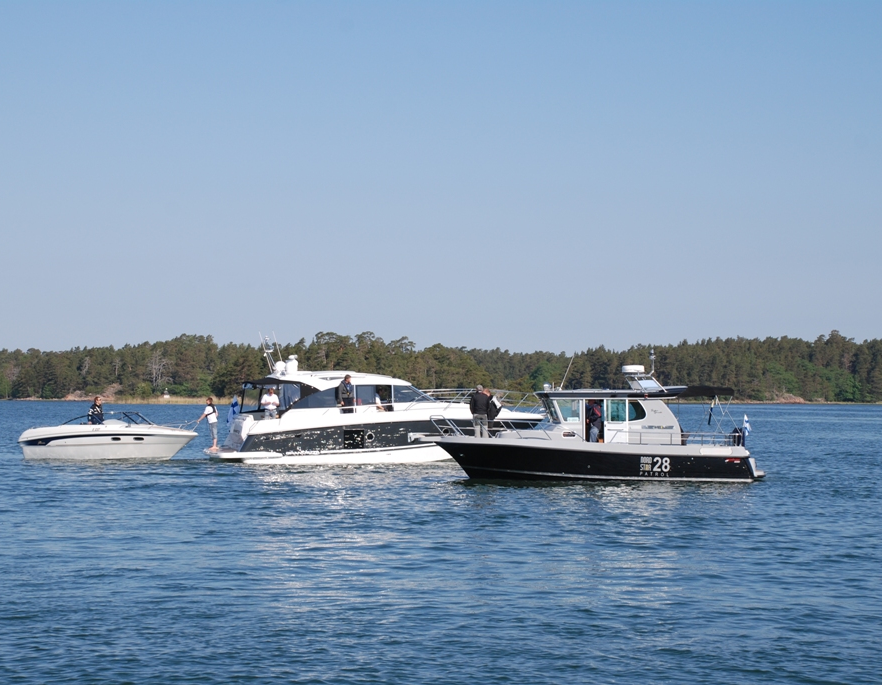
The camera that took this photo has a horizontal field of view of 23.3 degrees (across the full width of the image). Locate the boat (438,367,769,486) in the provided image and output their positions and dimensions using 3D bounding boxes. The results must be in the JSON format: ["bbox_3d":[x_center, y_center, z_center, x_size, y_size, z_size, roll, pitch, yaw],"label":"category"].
[{"bbox_3d":[4.132,2.221,57.845,9.050,3.240,2.950,0,-1,-4],"label":"boat"}]

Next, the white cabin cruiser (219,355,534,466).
[{"bbox_3d":[-2.184,2.410,75.309,12.400,3.720,3.750,1,-2,-20],"label":"white cabin cruiser"}]

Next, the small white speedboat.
[{"bbox_3d":[-11.768,3.369,76.410,6.220,1.780,2.300,0,-1,4],"label":"small white speedboat"}]

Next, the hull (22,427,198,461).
[{"bbox_3d":[-11.768,3.659,76.403,6.200,1.200,2.300,0,-1,4],"label":"hull"}]

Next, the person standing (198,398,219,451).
[{"bbox_3d":[-8.087,2.865,74.600,0.620,1.800,0.500,0,-1,5],"label":"person standing"}]

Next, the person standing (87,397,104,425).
[{"bbox_3d":[-12.329,2.834,76.278,0.400,1.760,0.520,0,-2,18],"label":"person standing"}]

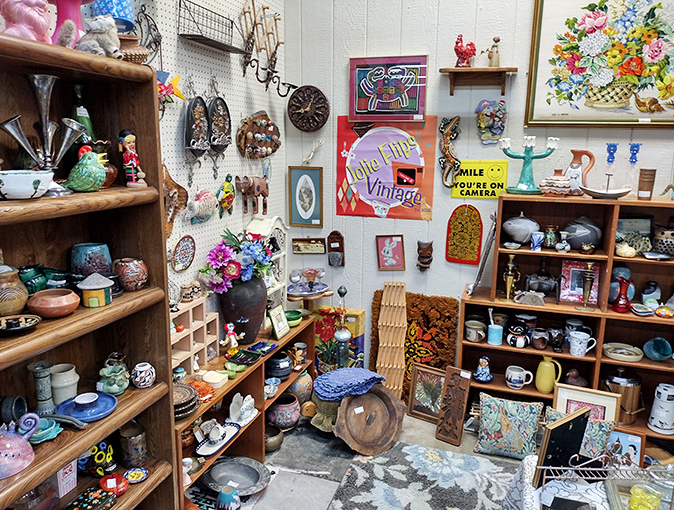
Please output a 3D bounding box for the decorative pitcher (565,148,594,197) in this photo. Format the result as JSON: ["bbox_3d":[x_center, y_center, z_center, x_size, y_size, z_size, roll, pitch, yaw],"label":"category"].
[{"bbox_3d":[1.270,-0.431,2.793,0.152,0.235,0.103,6,13,22],"label":"decorative pitcher"}]

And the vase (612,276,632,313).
[{"bbox_3d":[1.410,0.199,2.628,0.071,0.170,0.071,4,12,18],"label":"vase"}]

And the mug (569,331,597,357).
[{"bbox_3d":[1.257,0.457,2.716,0.128,0.105,0.094,4,12,18],"label":"mug"}]

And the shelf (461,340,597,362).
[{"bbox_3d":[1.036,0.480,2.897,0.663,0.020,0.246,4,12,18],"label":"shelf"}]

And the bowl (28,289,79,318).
[{"bbox_3d":[-0.768,0.133,1.443,0.127,0.061,0.127,1,12,0],"label":"bowl"}]

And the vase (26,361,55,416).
[{"bbox_3d":[-0.900,0.414,1.634,0.077,0.151,0.077,5,12,19],"label":"vase"}]

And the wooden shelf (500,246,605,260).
[{"bbox_3d":[1.110,-0.029,2.754,0.494,0.020,0.300,5,12,19],"label":"wooden shelf"}]

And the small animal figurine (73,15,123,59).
[{"bbox_3d":[-0.656,-0.610,1.464,0.140,0.120,0.105,8,14,32],"label":"small animal figurine"}]

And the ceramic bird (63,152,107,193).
[{"bbox_3d":[-0.729,-0.250,1.536,0.125,0.128,0.092,-1,12,-10],"label":"ceramic bird"}]

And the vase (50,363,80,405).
[{"bbox_3d":[-0.875,0.419,1.700,0.088,0.117,0.088,5,12,19],"label":"vase"}]

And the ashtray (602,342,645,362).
[{"bbox_3d":[1.464,0.495,2.713,0.191,0.037,0.191,4,12,18],"label":"ashtray"}]

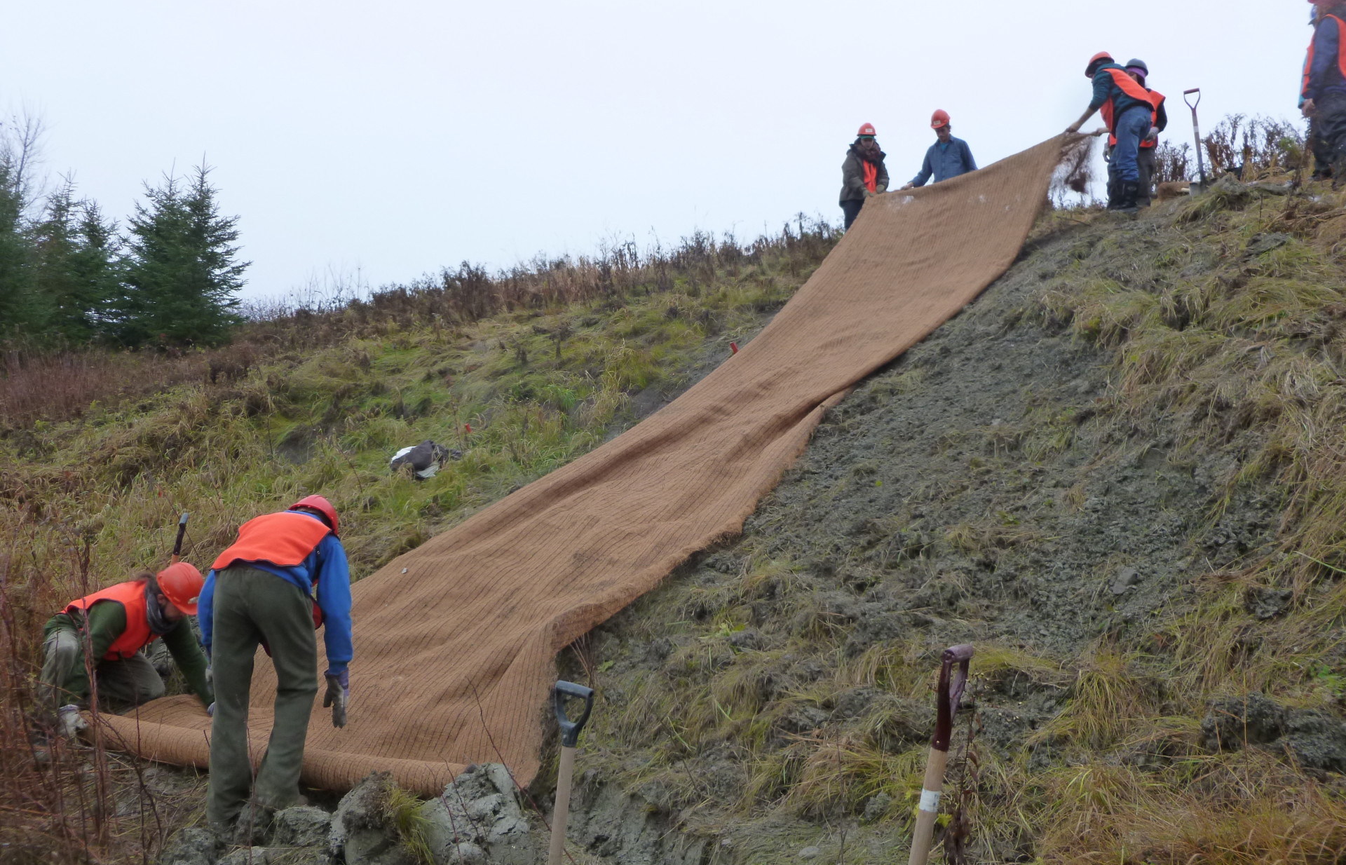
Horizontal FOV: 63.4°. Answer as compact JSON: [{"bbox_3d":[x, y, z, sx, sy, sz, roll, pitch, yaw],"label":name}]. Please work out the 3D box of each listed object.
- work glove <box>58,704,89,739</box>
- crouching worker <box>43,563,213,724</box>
[{"bbox_3d":[-2.940,1.425,5.350,0.150,0.170,0.130,-1,-2,30],"label":"work glove"},{"bbox_3d":[-2.790,1.090,5.500,0.880,0.860,0.680,-1,-2,34],"label":"crouching worker"}]

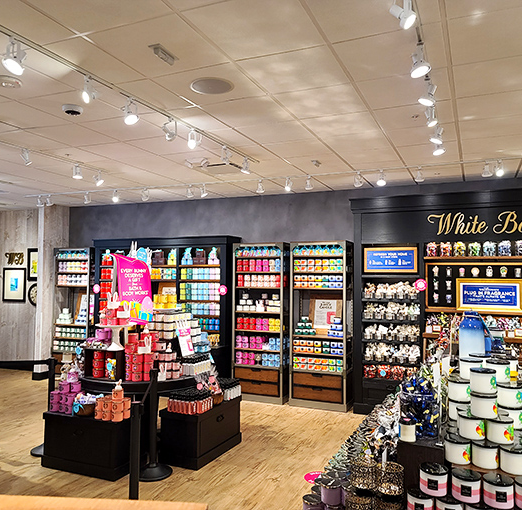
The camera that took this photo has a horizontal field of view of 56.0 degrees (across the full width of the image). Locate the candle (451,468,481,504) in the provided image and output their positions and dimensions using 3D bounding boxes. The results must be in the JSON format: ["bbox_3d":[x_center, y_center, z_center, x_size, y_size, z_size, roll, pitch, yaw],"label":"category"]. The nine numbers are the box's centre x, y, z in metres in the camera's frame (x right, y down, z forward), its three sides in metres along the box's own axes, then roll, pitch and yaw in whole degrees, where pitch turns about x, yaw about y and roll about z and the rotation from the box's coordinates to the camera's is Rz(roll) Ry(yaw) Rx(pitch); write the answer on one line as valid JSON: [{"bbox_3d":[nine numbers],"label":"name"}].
[{"bbox_3d":[0.771,0.867,1.842,0.103,0.090,0.103,-1,-3,23],"label":"candle"}]

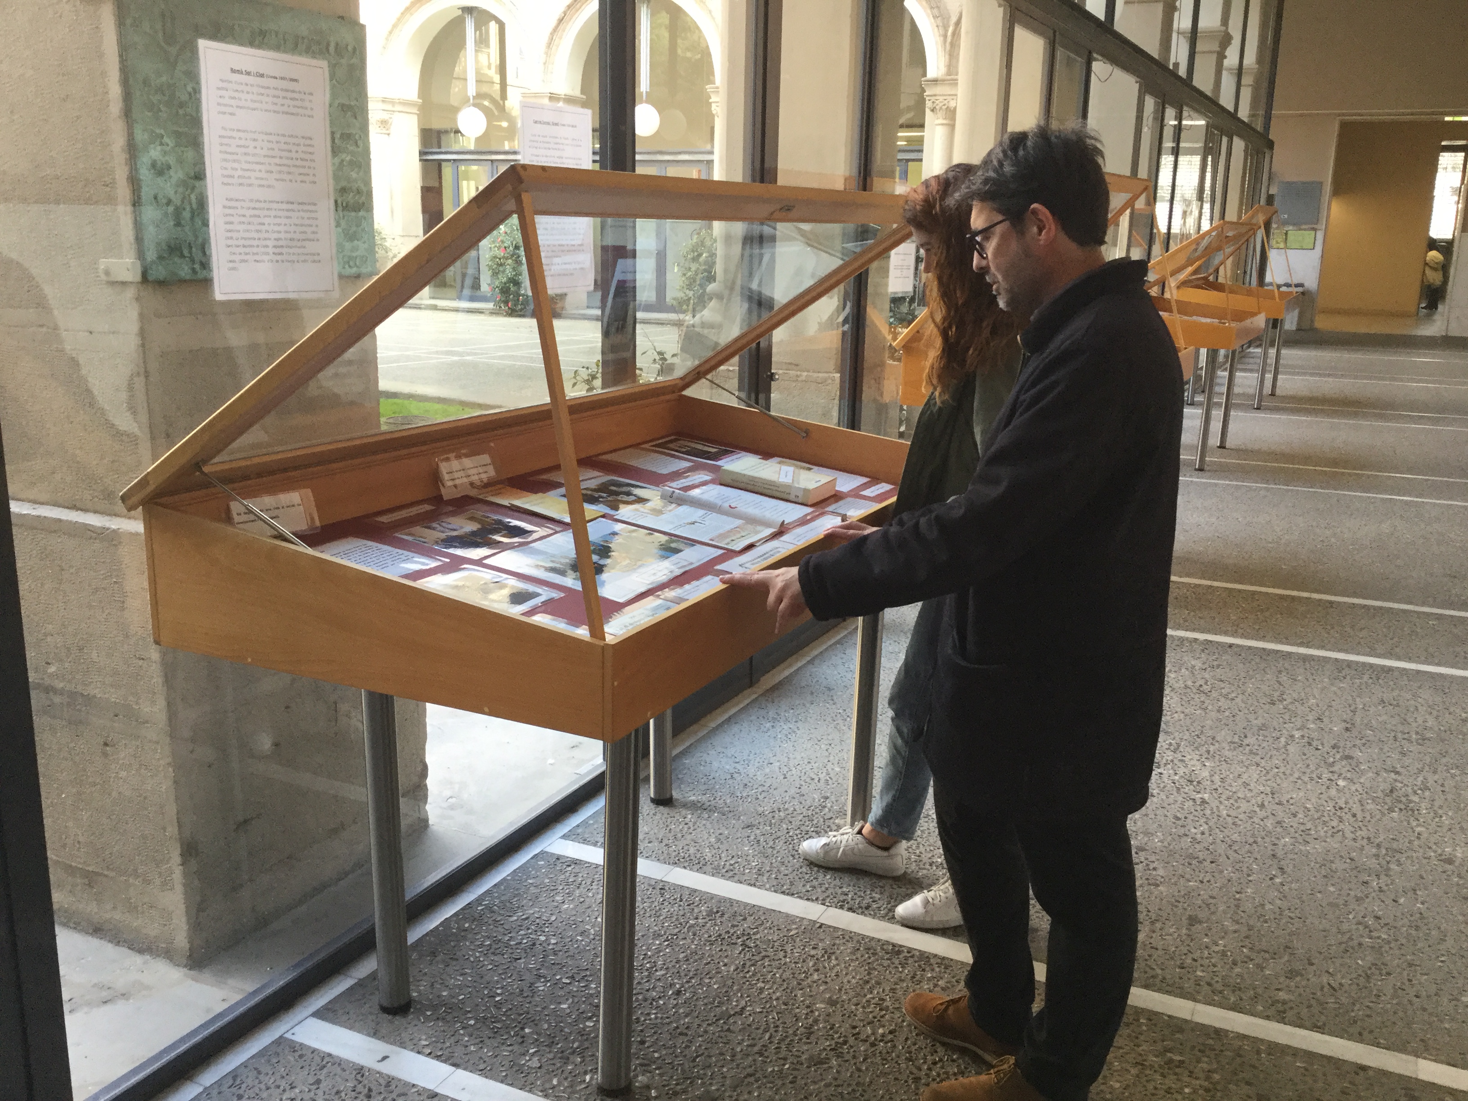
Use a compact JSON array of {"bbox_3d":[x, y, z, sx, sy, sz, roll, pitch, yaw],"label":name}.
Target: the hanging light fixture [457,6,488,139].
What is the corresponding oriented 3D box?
[{"bbox_3d":[-4.321,-7.864,21.626,0.470,2.030,0.470,1,14,0],"label":"hanging light fixture"}]

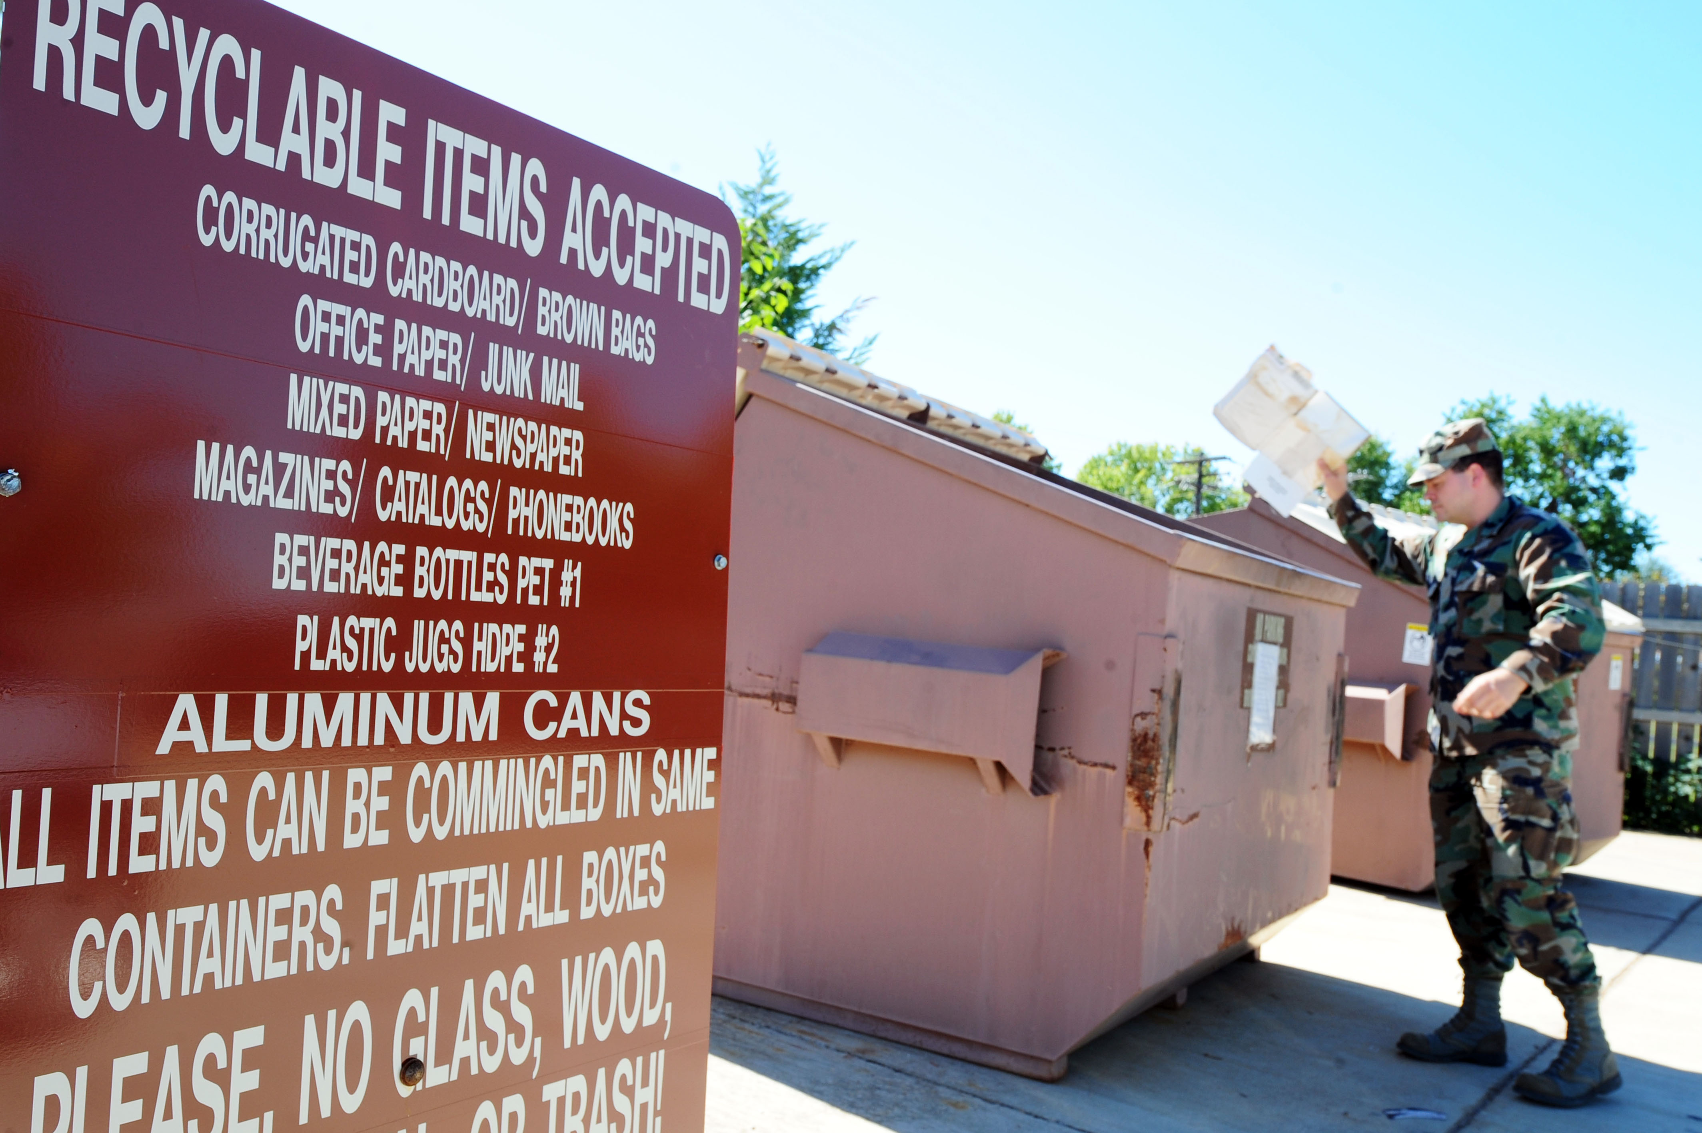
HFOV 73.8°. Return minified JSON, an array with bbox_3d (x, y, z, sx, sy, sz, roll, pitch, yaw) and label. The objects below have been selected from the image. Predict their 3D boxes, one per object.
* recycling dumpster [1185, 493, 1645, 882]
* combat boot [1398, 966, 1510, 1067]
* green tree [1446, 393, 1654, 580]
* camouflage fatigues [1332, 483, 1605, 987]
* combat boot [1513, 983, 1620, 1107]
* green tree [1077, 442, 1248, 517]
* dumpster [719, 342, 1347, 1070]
[{"bbox_3d":[3.192,0.667,6.670,1.998,2.061,1.888,6,-4,-34],"label":"recycling dumpster"},{"bbox_3d":[1.721,1.272,3.257,0.310,0.270,0.115,3,-4,12],"label":"combat boot"},{"bbox_3d":[14.585,-0.105,23.773,4.447,7.102,4.447,1,-4,32],"label":"green tree"},{"bbox_3d":[1.703,0.457,3.156,0.630,1.390,0.580,3,-4,12],"label":"camouflage fatigues"},{"bbox_3d":[1.911,1.261,3.036,0.300,0.290,0.115,3,-4,7],"label":"combat boot"},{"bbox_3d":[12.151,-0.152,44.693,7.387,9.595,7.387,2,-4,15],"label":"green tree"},{"bbox_3d":[0.564,0.344,3.994,1.844,2.061,1.998,1,-5,37],"label":"dumpster"}]

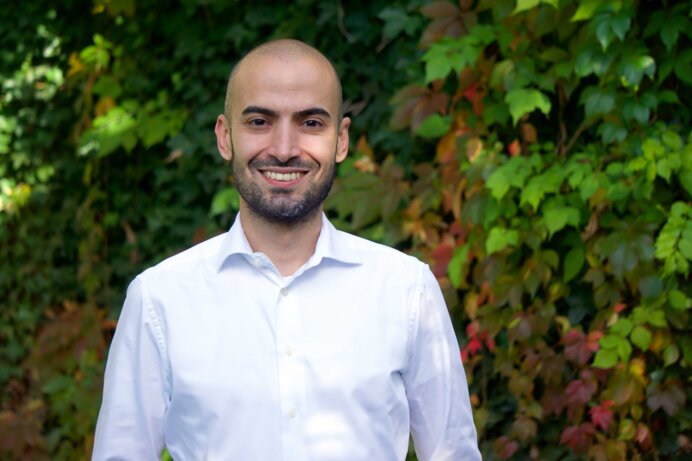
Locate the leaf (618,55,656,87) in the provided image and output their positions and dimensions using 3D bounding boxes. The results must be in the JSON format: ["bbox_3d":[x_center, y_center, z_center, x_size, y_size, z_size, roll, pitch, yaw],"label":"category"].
[{"bbox_3d":[0.498,-0.274,3.450,0.062,0.055,0.035,0,0,10],"label":"leaf"}]

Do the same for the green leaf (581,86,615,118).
[{"bbox_3d":[0.411,-0.209,3.300,0.056,0.052,0.017,0,-11,9],"label":"green leaf"}]

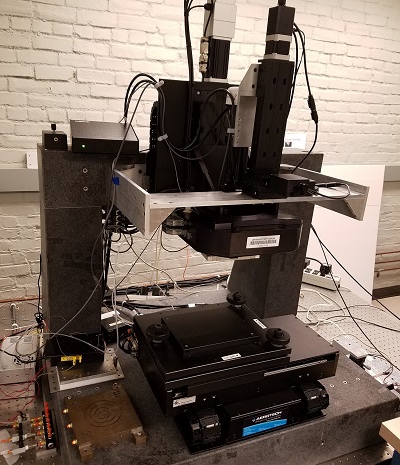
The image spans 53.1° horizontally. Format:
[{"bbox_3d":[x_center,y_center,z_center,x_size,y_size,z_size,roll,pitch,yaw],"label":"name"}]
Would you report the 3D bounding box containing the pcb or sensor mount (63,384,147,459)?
[{"bbox_3d":[-0.249,0.468,1.011,0.167,0.024,0.206,-5,20,-25],"label":"pcb or sensor mount"}]

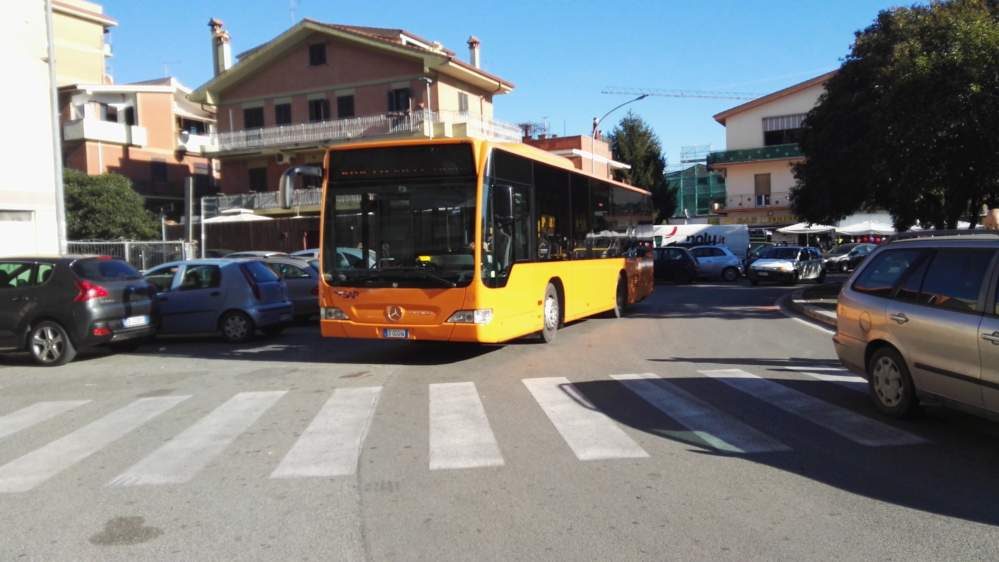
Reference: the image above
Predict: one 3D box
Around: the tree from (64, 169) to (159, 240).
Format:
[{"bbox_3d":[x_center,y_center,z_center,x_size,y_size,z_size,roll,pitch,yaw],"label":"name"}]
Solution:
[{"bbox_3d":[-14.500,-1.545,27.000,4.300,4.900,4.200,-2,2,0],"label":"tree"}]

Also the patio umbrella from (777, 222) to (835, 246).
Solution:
[{"bbox_3d":[17.326,-1.971,41.922,3.300,2.600,3.300,-2,2,0],"label":"patio umbrella"}]

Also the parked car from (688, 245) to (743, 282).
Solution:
[{"bbox_3d":[8.771,-0.676,32.800,3.650,1.500,1.650,-2,2,-6],"label":"parked car"}]

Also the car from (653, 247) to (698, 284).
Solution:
[{"bbox_3d":[6.124,-0.638,31.386,4.000,1.470,1.700,-2,2,-2],"label":"car"}]

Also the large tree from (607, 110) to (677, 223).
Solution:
[{"bbox_3d":[9.563,-6.546,53.740,6.200,11.200,6.200,-2,2,0],"label":"large tree"}]

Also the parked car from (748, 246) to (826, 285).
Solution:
[{"bbox_3d":[11.500,-0.624,29.500,3.750,1.480,1.640,-3,3,-43],"label":"parked car"}]

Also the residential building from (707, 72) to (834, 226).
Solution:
[{"bbox_3d":[24.700,-7.504,54.000,16.000,12.800,11.000,0,2,29],"label":"residential building"}]

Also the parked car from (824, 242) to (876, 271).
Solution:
[{"bbox_3d":[18.063,-1.222,37.248,4.150,1.470,1.720,-2,2,-6],"label":"parked car"}]

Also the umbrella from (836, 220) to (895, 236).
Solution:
[{"bbox_3d":[21.402,-2.150,43.415,3.400,2.600,3.400,-2,2,0],"label":"umbrella"}]

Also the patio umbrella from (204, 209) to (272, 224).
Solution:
[{"bbox_3d":[-9.888,-1.198,27.953,2.800,3.000,2.800,-1,2,22],"label":"patio umbrella"}]

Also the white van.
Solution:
[{"bbox_3d":[9.300,-1.420,37.200,6.000,2.650,2.050,-2,2,-12],"label":"white van"}]

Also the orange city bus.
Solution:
[{"bbox_3d":[0.740,-0.575,14.700,2.550,3.000,10.500,-1,2,24],"label":"orange city bus"}]

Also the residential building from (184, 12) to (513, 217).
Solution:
[{"bbox_3d":[-7.100,-5.970,37.600,14.200,12.600,8.600,-1,2,23],"label":"residential building"}]

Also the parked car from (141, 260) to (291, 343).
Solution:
[{"bbox_3d":[-6.018,0.346,14.171,3.840,1.480,1.660,-1,2,5],"label":"parked car"}]

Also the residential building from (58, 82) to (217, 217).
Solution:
[{"bbox_3d":[-22.969,-5.262,42.937,9.500,11.400,10.500,-1,2,22],"label":"residential building"}]

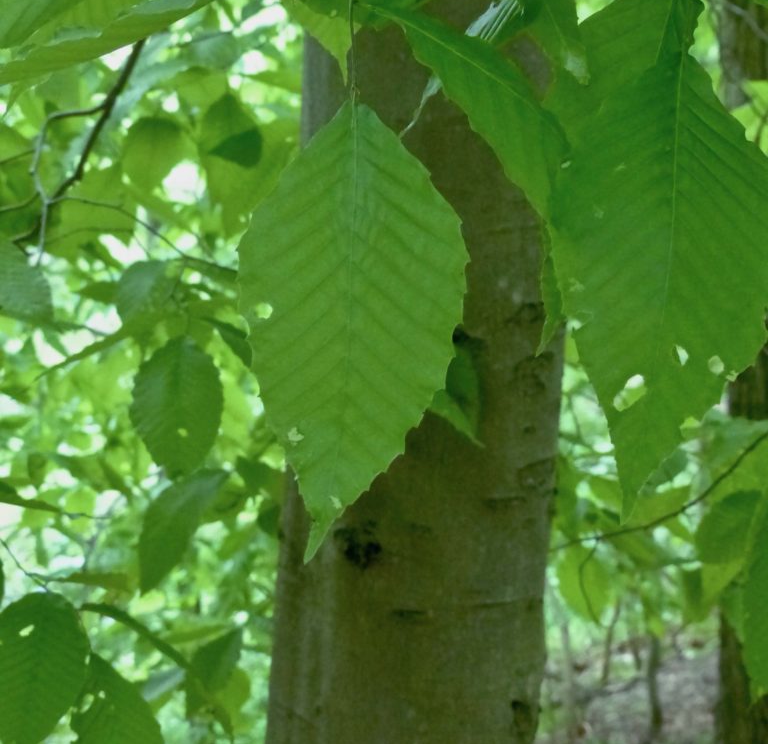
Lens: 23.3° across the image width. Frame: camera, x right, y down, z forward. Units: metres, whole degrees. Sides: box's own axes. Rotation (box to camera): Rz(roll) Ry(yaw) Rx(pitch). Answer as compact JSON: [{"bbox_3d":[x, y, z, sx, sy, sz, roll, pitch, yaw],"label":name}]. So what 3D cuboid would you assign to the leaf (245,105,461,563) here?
[{"bbox_3d":[-0.009,-0.011,0.500,0.059,0.120,0.020,4,3,0],"label":"leaf"}]

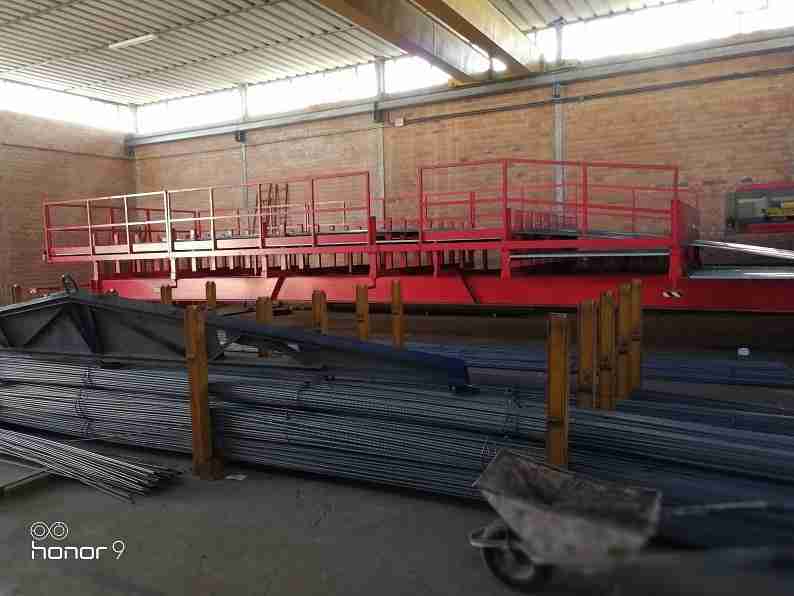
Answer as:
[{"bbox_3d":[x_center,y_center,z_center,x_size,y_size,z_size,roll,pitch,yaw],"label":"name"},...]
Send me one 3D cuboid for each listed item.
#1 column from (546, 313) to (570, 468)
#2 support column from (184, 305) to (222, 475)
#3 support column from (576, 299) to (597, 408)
[{"bbox_3d":[0.954,0.750,3.640,0.120,1.314,0.120,1,6,28],"label":"column"},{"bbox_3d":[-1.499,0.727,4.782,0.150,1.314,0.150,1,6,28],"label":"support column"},{"bbox_3d":[1.376,0.665,4.488,0.120,1.314,0.120,1,6,28],"label":"support column"}]

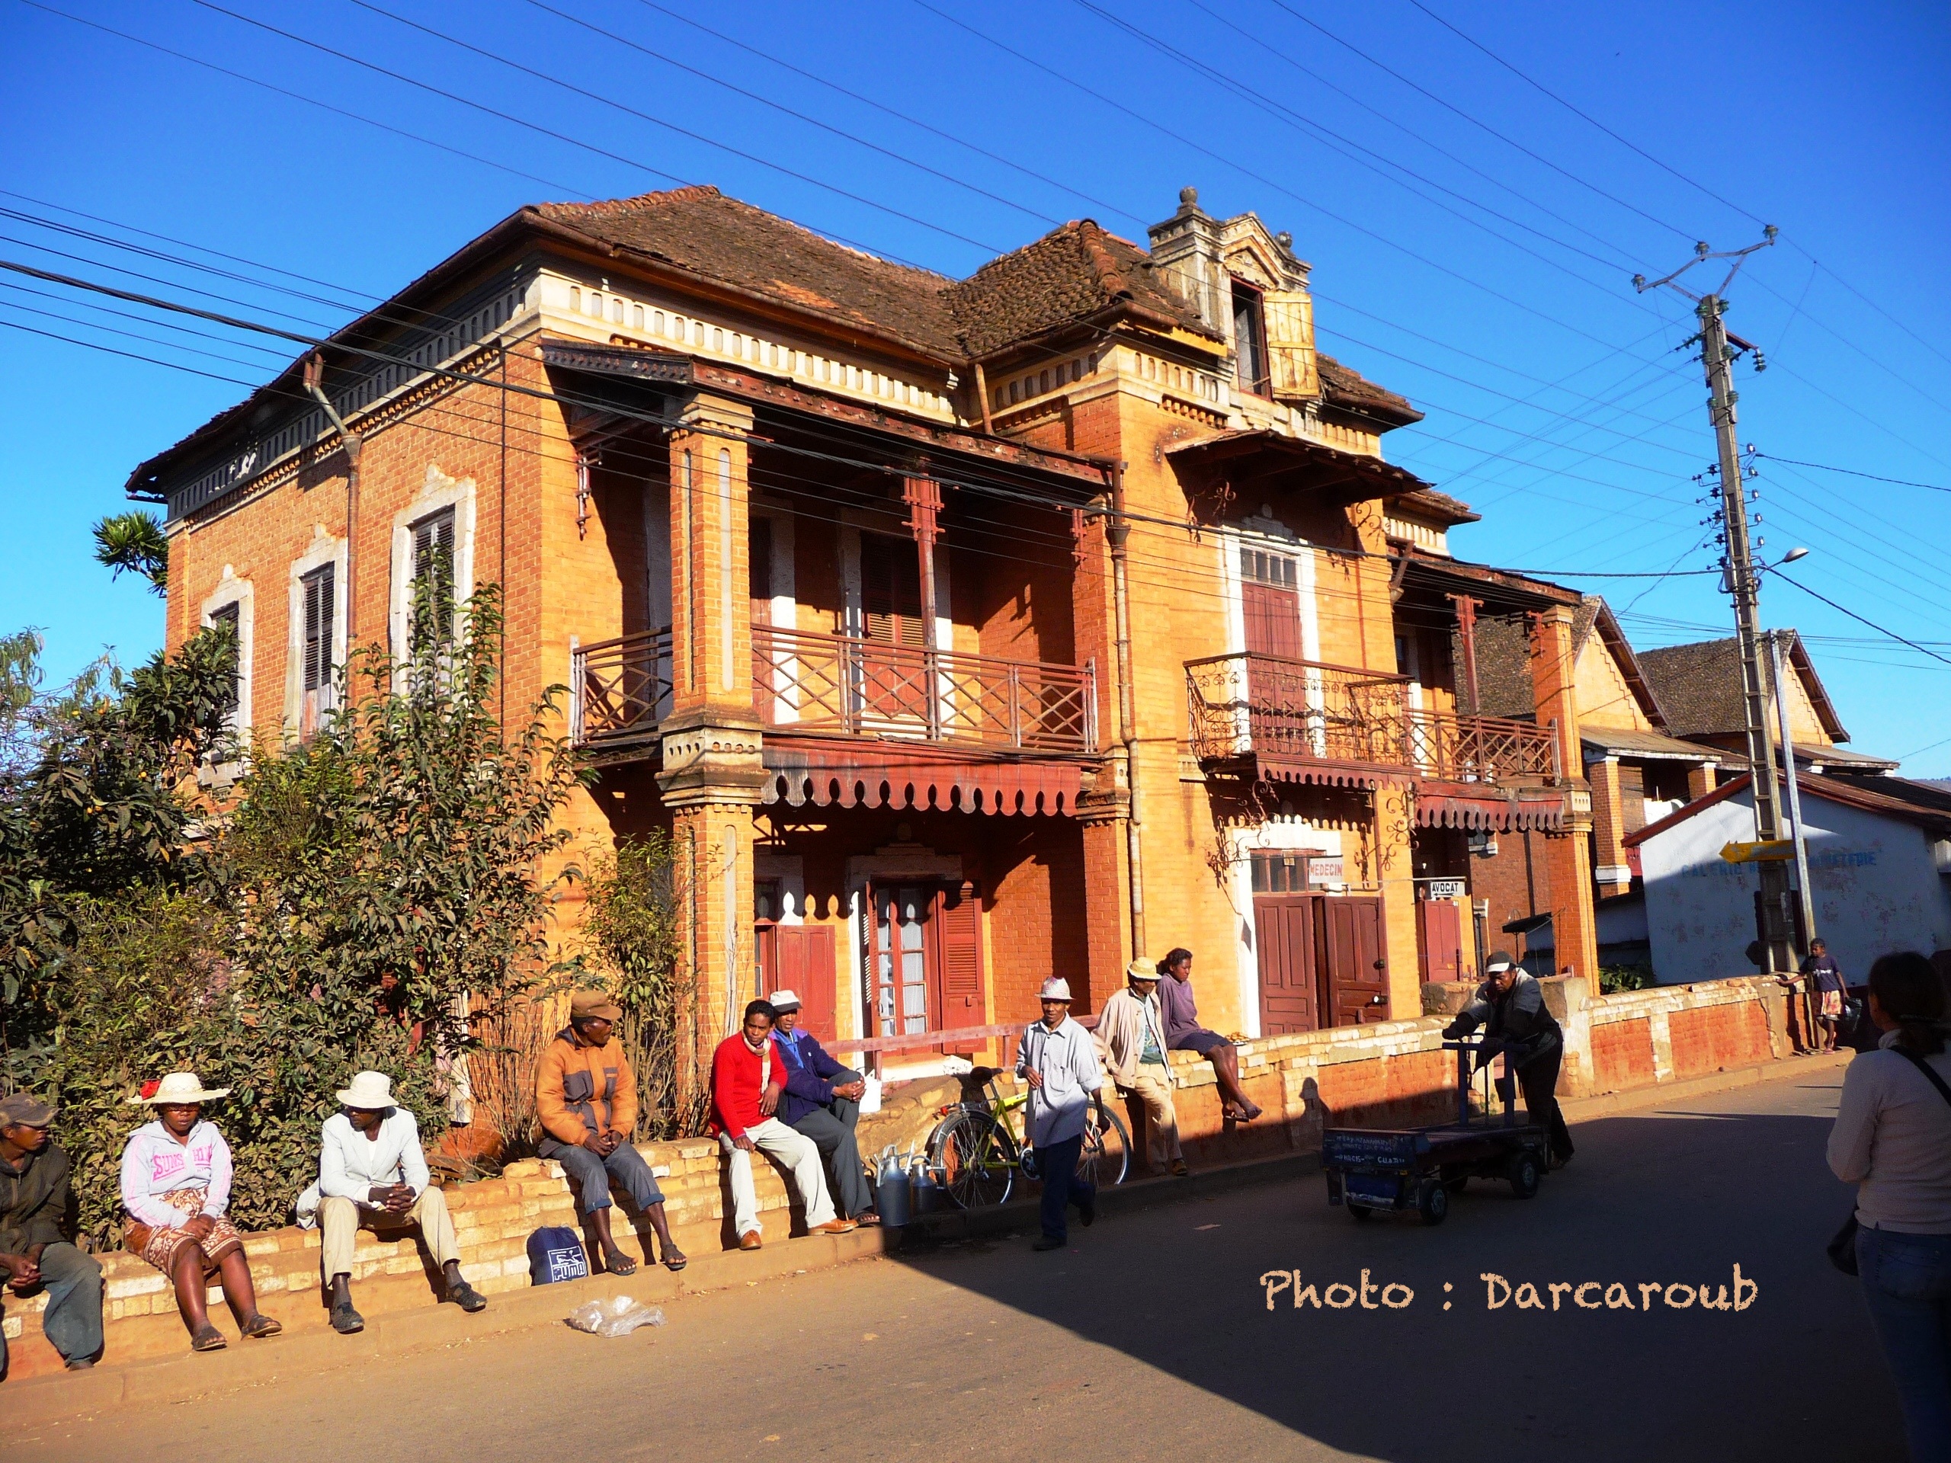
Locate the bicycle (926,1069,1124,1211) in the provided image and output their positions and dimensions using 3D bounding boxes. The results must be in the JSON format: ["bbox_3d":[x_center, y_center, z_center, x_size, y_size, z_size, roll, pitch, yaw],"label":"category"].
[{"bbox_3d":[0.380,2.714,10.731,1.760,1.000,0.550,4,-9,-39],"label":"bicycle"}]

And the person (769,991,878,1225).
[{"bbox_3d":[-0.967,2.432,10.307,0.800,1.460,0.560,-7,-8,41],"label":"person"}]

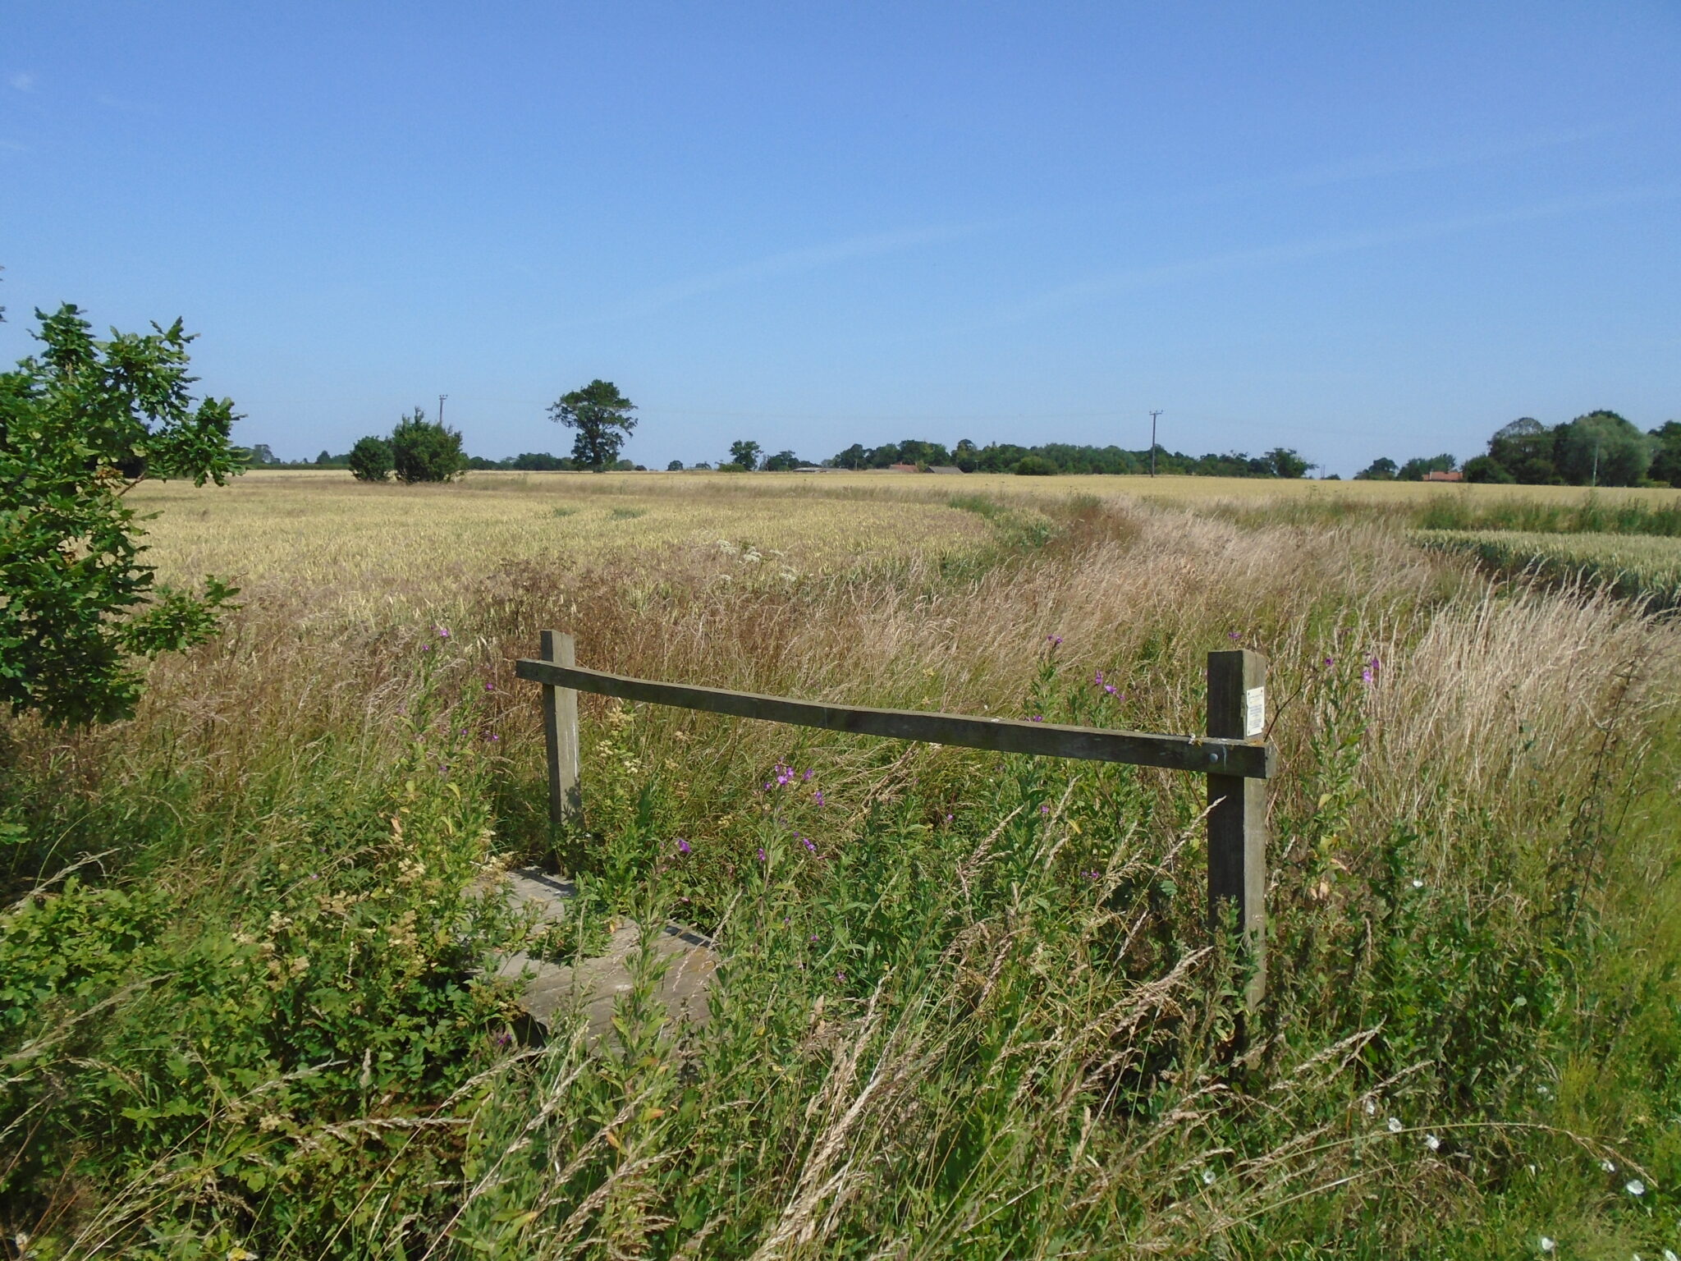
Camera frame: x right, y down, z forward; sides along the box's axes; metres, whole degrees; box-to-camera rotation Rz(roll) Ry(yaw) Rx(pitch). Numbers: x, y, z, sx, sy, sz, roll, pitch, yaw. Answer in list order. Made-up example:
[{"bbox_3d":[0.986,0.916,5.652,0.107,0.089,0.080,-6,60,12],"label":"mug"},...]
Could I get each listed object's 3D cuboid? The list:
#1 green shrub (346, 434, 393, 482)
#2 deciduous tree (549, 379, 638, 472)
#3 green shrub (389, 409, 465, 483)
[{"bbox_3d":[-27.221,-9.816,73.000,2.730,3.070,2.730,-2,8,-20],"label":"green shrub"},{"bbox_3d":[-36.273,-29.819,185.000,12.700,14.060,12.320,-1,7,-11],"label":"deciduous tree"},{"bbox_3d":[-23.226,-10.208,71.000,4.280,4.470,4.070,-2,8,-18],"label":"green shrub"}]

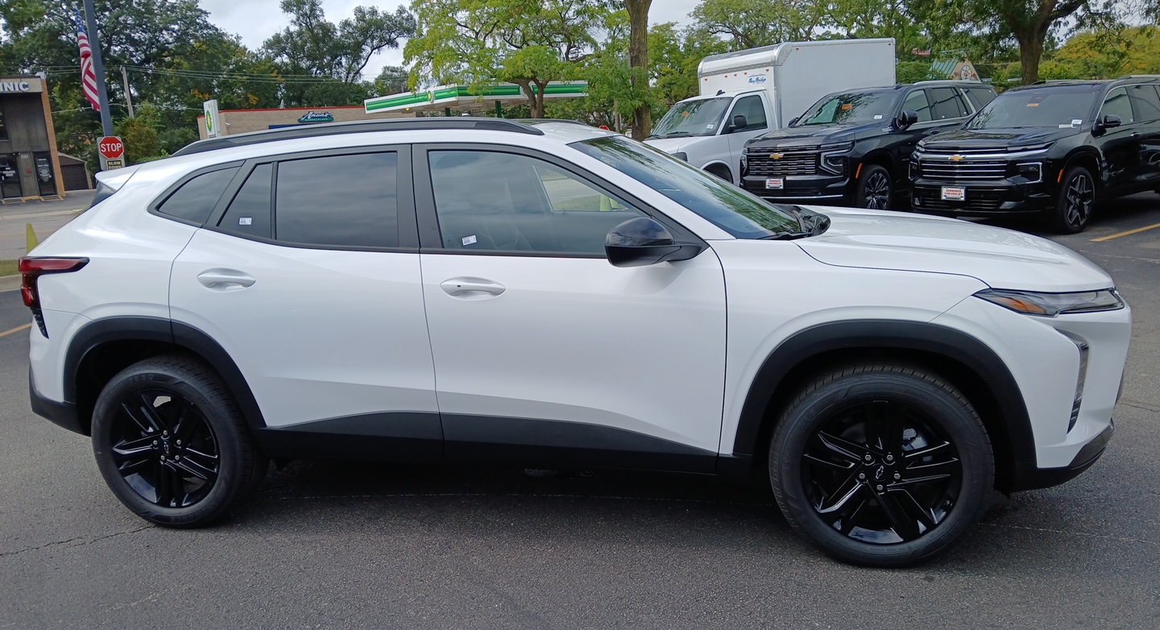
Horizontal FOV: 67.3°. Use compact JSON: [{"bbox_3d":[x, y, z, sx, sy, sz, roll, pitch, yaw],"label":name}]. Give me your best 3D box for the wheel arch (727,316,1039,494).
[{"bbox_3d":[0.972,0.286,2.825,0.960,0.575,0.120,0,12,13],"label":"wheel arch"}]

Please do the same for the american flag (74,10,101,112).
[{"bbox_3d":[-9.237,-4.785,16.400,0.480,1.900,0.350,-9,12,-27],"label":"american flag"}]

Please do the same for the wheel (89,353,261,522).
[{"bbox_3d":[-1.629,0.503,3.552,0.700,0.700,0.230,0,12,13],"label":"wheel"}]

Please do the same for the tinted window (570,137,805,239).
[{"bbox_3d":[0.493,-0.555,3.677,0.919,0.116,1.360,29,16,6],"label":"tinted window"}]

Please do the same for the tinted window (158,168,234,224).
[{"bbox_3d":[-1.507,-0.463,3.416,0.334,0.238,0.050,-2,-17,19],"label":"tinted window"}]

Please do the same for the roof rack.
[{"bbox_3d":[-0.909,-0.696,3.379,1.600,0.095,0.085,0,11,13],"label":"roof rack"}]

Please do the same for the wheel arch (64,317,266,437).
[{"bbox_3d":[-1.640,0.223,3.452,0.910,0.475,0.160,0,11,13],"label":"wheel arch"}]

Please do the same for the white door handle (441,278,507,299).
[{"bbox_3d":[-0.373,-0.094,3.034,0.240,0.070,0.055,0,12,13],"label":"white door handle"}]

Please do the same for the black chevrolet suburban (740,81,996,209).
[{"bbox_3d":[4.922,-2.695,14.114,5.350,1.920,2.090,-12,14,-37],"label":"black chevrolet suburban"}]

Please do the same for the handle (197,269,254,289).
[{"bbox_3d":[-1.321,-0.131,3.254,0.241,0.079,0.055,0,11,13],"label":"handle"}]

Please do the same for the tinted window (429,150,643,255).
[{"bbox_3d":[-0.149,-0.404,3.081,0.861,0.419,0.070,0,-13,13],"label":"tinted window"}]

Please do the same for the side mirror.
[{"bbox_3d":[0.227,-0.243,2.824,0.270,0.168,0.240,0,11,13],"label":"side mirror"}]

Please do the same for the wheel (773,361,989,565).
[{"bbox_3d":[1.004,0.491,2.930,0.700,0.700,0.230,1,12,17],"label":"wheel"}]

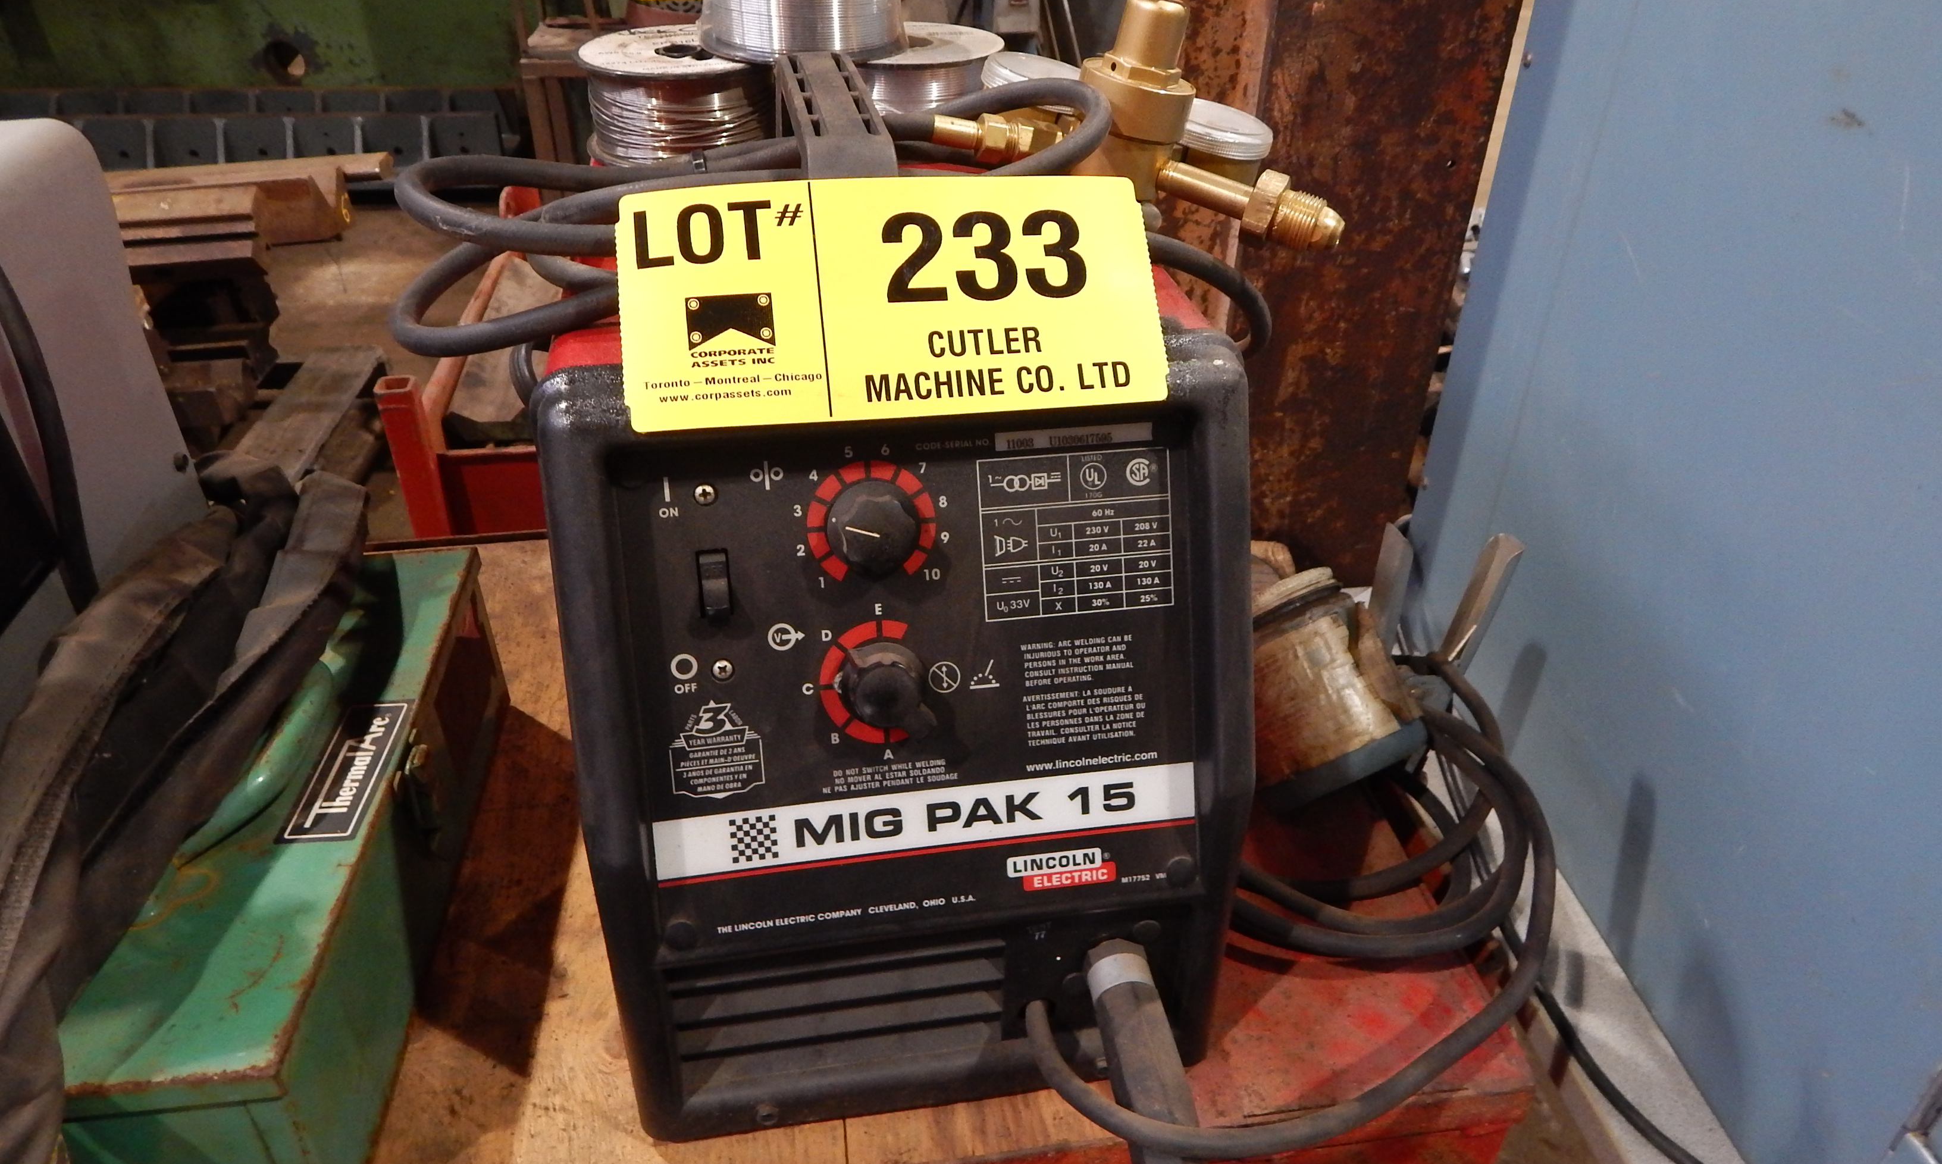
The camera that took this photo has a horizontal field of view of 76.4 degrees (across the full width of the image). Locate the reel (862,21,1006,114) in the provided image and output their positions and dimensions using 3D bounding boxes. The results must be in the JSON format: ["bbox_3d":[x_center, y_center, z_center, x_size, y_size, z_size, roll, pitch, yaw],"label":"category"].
[{"bbox_3d":[-0.033,-0.257,0.650,0.101,0.046,0.101,-4,35,-7],"label":"reel"}]

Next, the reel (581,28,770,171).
[{"bbox_3d":[-0.147,-0.243,0.625,0.102,0.047,0.102,-4,35,-7],"label":"reel"}]

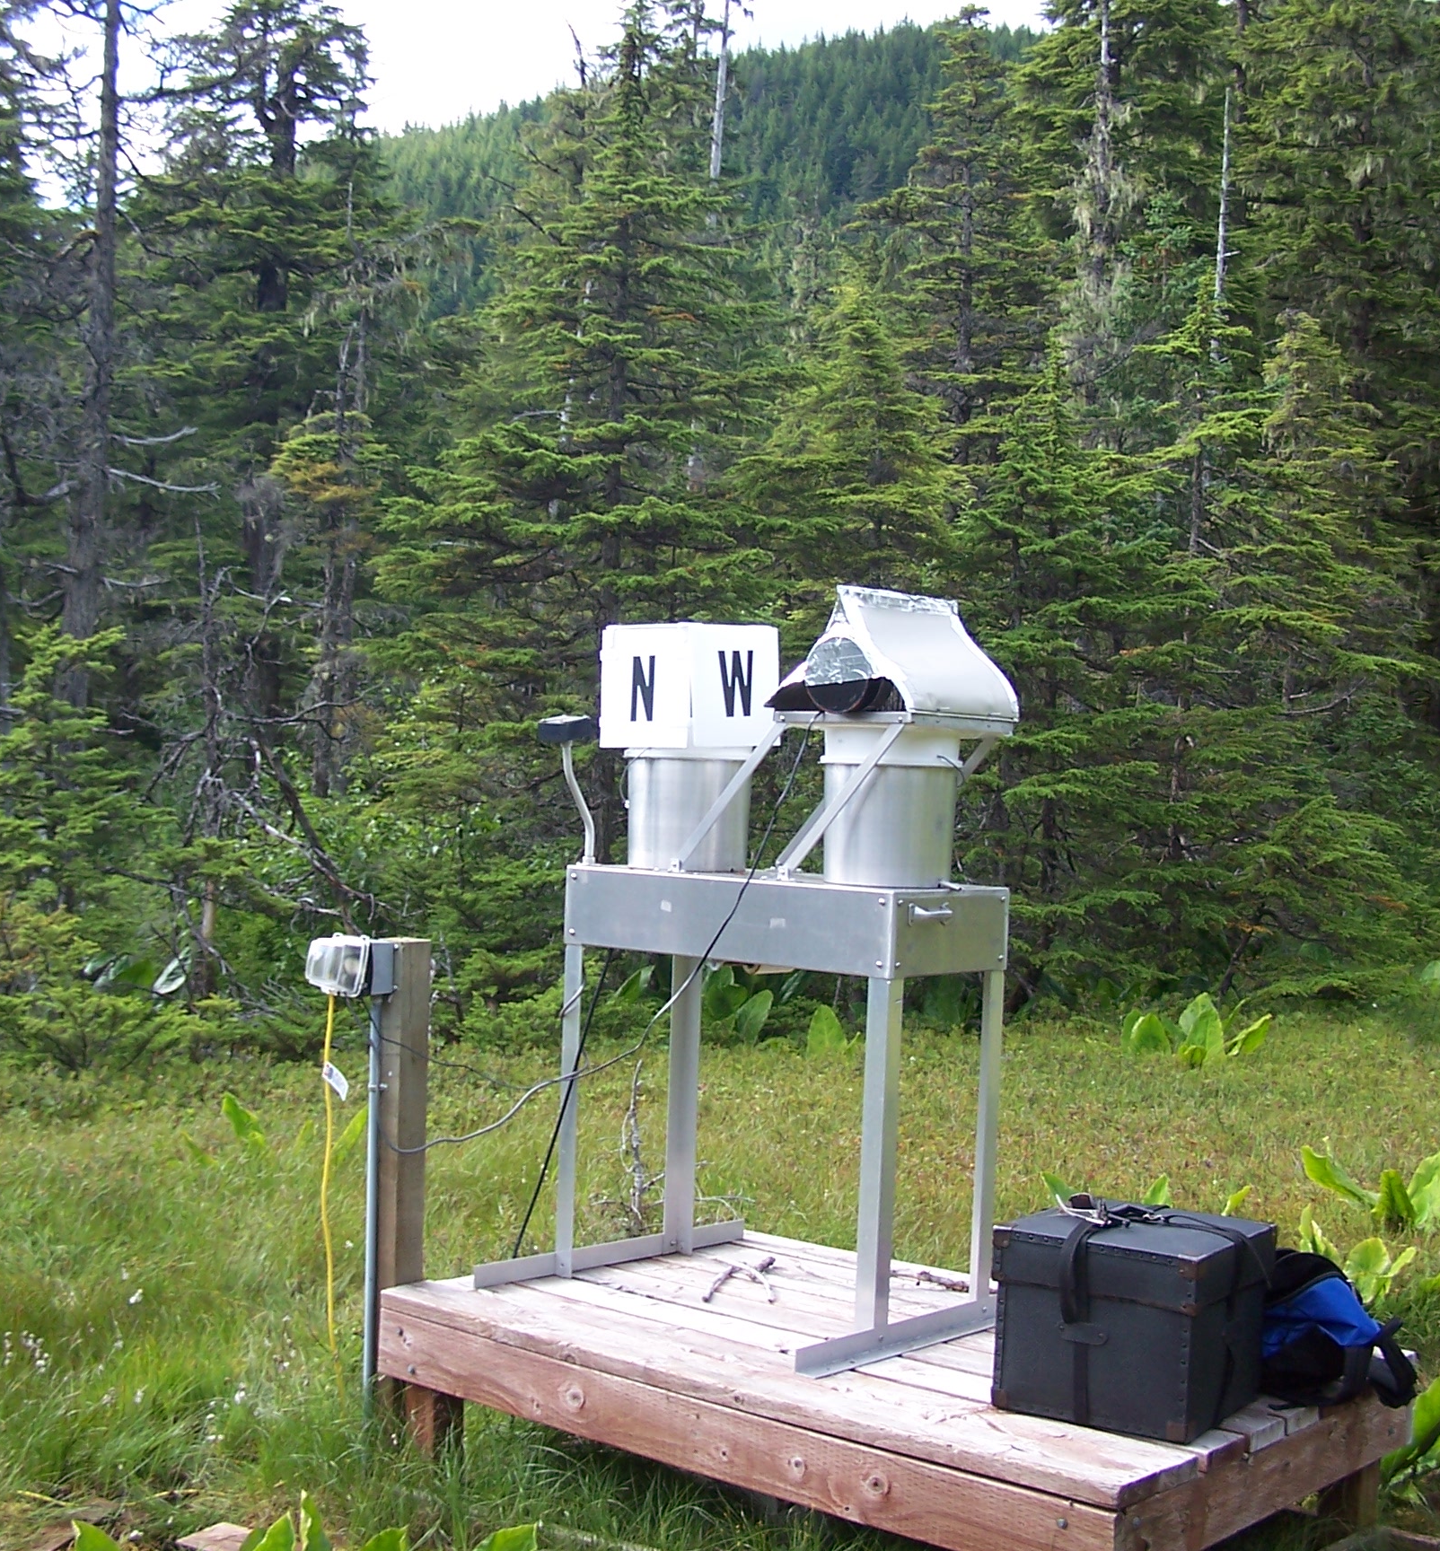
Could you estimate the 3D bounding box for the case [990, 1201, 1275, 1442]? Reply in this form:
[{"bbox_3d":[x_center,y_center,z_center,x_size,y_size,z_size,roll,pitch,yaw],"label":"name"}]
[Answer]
[{"bbox_3d":[0.797,1.034,4.366,0.405,0.340,0.405,3,0,33],"label":"case"}]

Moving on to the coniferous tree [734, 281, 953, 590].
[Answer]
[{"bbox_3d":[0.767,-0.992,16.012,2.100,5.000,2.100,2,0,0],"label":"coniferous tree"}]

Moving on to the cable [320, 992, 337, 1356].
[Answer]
[{"bbox_3d":[-0.859,0.886,4.990,0.040,0.830,0.035,3,0,40],"label":"cable"}]

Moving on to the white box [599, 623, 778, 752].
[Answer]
[{"bbox_3d":[-0.065,-0.205,5.284,0.290,0.285,0.295,3,0,44],"label":"white box"}]

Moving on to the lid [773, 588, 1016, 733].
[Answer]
[{"bbox_3d":[0.385,-0.251,4.935,0.370,0.290,0.445,3,0,38],"label":"lid"}]

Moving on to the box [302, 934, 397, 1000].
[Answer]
[{"bbox_3d":[-0.818,0.422,5.020,0.115,0.140,0.155,3,0,40],"label":"box"}]

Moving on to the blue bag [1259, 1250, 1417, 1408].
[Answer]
[{"bbox_3d":[1.206,1.100,4.634,0.320,0.260,0.400,3,0,40],"label":"blue bag"}]

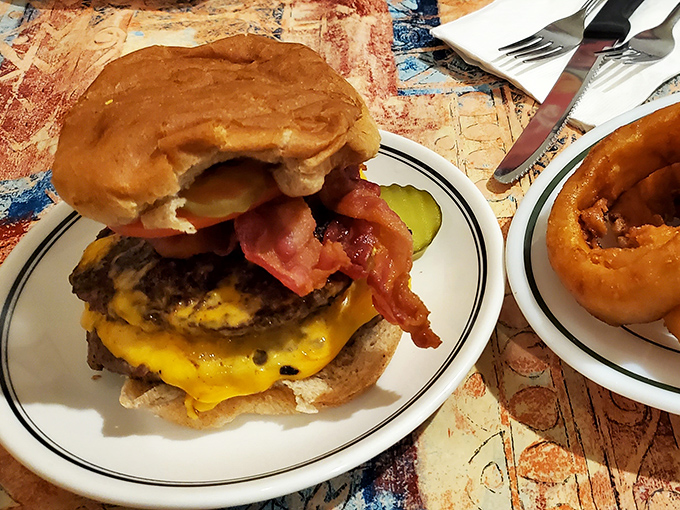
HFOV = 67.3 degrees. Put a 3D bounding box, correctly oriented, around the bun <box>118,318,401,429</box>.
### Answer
[{"bbox_3d":[-0.035,0.016,0.227,0.125,0.024,0.118,0,52,0],"label":"bun"}]

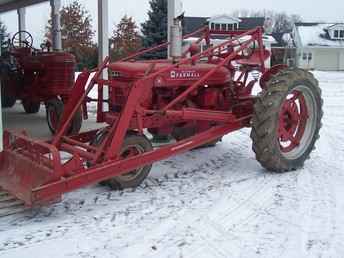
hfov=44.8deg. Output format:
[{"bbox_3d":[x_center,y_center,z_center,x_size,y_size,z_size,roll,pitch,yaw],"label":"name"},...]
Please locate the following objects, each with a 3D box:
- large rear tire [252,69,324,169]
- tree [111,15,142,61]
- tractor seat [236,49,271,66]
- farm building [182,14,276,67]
[{"bbox_3d":[1.618,-0.111,5.782,1.455,1.455,0.320,-9,13,-41],"label":"large rear tire"},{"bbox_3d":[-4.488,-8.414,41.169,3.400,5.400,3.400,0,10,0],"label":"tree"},{"bbox_3d":[1.293,-1.130,6.598,0.430,0.270,0.480,-9,13,-41],"label":"tractor seat"},{"bbox_3d":[5.519,-9.734,47.017,11.200,6.100,9.000,0,10,0],"label":"farm building"}]

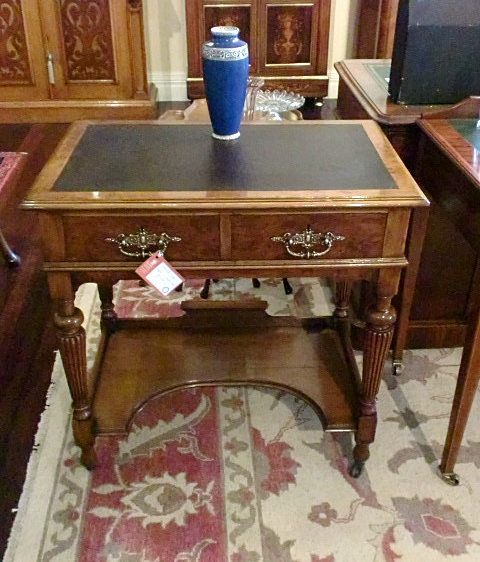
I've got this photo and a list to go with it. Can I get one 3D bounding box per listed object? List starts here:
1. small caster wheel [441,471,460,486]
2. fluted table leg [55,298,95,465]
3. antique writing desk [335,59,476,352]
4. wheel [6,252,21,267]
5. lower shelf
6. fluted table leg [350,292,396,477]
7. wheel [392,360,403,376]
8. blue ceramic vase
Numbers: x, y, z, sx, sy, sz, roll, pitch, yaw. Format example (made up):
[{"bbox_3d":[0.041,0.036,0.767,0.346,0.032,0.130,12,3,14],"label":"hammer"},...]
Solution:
[{"bbox_3d":[0.525,0.490,1.623,0.046,0.034,0.036,0,32,-2],"label":"small caster wheel"},{"bbox_3d":[-0.373,0.261,1.507,0.061,0.532,0.061,0,32,-2],"label":"fluted table leg"},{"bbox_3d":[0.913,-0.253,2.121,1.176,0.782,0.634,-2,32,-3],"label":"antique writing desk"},{"bbox_3d":[-0.882,-0.081,2.518,0.051,0.046,0.046,0,32,-2],"label":"wheel"},{"bbox_3d":[-0.036,0.226,1.756,0.665,0.105,0.464,0,32,-2],"label":"lower shelf"},{"bbox_3d":[0.309,0.256,1.525,0.061,0.532,0.061,0,32,-2],"label":"fluted table leg"},{"bbox_3d":[0.482,0.267,1.976,0.029,0.043,0.031,0,32,-2],"label":"wheel"},{"bbox_3d":[-0.033,-0.452,1.485,0.103,0.240,0.103,0,32,-2],"label":"blue ceramic vase"}]

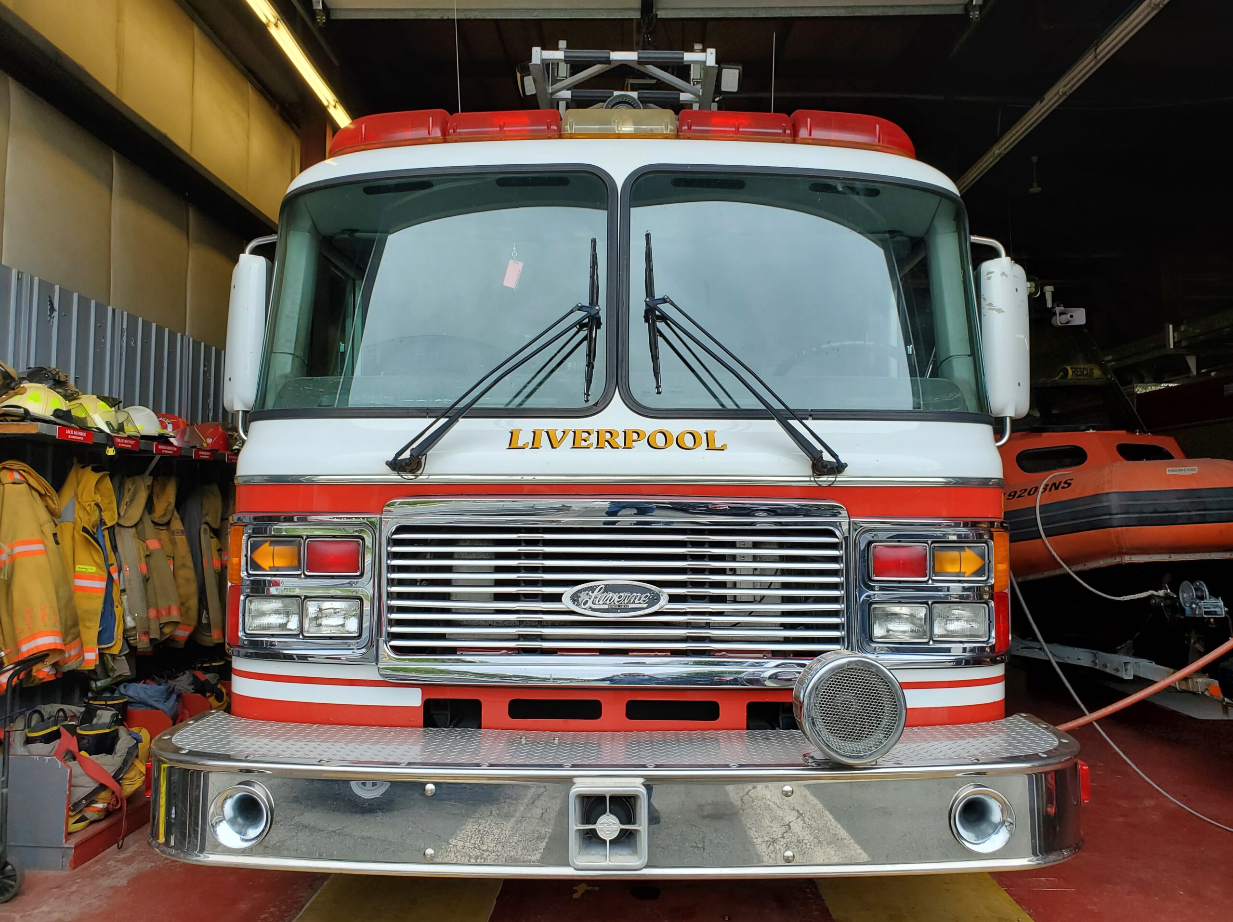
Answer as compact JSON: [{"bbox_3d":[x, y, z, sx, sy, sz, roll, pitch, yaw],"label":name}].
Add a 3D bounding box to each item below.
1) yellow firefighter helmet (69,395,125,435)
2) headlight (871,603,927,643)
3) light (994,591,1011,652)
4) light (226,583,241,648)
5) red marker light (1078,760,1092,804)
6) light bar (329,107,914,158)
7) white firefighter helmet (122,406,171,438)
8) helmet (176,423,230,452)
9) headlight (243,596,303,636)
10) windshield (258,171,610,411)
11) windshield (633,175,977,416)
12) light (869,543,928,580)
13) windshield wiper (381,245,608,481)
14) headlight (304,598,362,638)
[{"bbox_3d":[-2.469,-0.222,4.400,0.330,0.185,0.260,1,-3,-8],"label":"yellow firefighter helmet"},{"bbox_3d":[0.846,0.486,2.780,0.173,0.112,0.070,0,-3,-4],"label":"headlight"},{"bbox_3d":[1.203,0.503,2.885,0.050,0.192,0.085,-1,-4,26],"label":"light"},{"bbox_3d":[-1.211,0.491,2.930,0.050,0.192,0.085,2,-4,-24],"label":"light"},{"bbox_3d":[1.317,0.910,2.630,0.032,0.116,0.070,0,-3,3],"label":"red marker light"},{"bbox_3d":[0.008,-1.091,3.260,1.970,0.150,0.360,0,-3,0],"label":"light bar"},{"bbox_3d":[-2.495,-0.210,4.920,0.265,0.185,0.330,-1,-4,27],"label":"white firefighter helmet"},{"bbox_3d":[-2.434,-0.137,5.500,0.330,0.185,0.260,1,-3,-5],"label":"helmet"},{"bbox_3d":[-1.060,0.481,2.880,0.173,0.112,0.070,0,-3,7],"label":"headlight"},{"bbox_3d":[-0.582,-0.520,2.912,1.118,0.776,0.190,0,-10,7],"label":"windshield"},{"bbox_3d":[0.586,-0.520,2.912,1.109,0.784,0.190,1,-10,-7],"label":"windshield"},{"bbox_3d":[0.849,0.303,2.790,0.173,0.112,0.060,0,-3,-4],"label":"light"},{"bbox_3d":[-0.351,-0.322,2.748,0.619,0.737,0.110,0,-10,2],"label":"windshield wiper"},{"bbox_3d":[-0.827,0.461,2.740,0.172,0.112,0.065,0,-3,8],"label":"headlight"}]

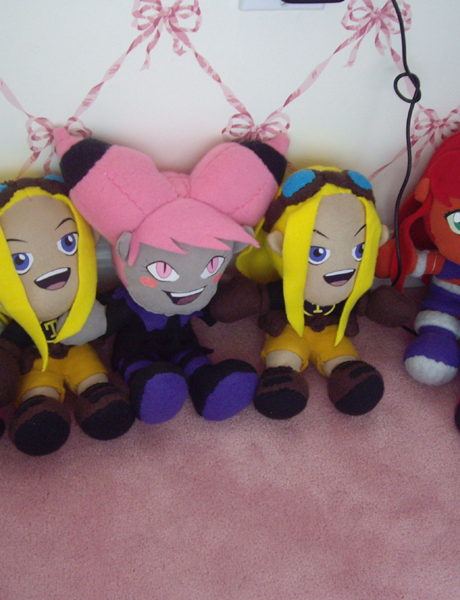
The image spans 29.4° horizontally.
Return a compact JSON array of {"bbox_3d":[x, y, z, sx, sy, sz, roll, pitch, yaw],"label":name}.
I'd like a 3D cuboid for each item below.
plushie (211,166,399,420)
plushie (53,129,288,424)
[{"bbox_3d":[0.082,-0.014,0.810,0.186,0.208,0.164,-4,39,-12],"label":"plushie"},{"bbox_3d":[-0.048,-0.021,0.767,0.194,0.250,0.157,-4,39,-12],"label":"plushie"}]

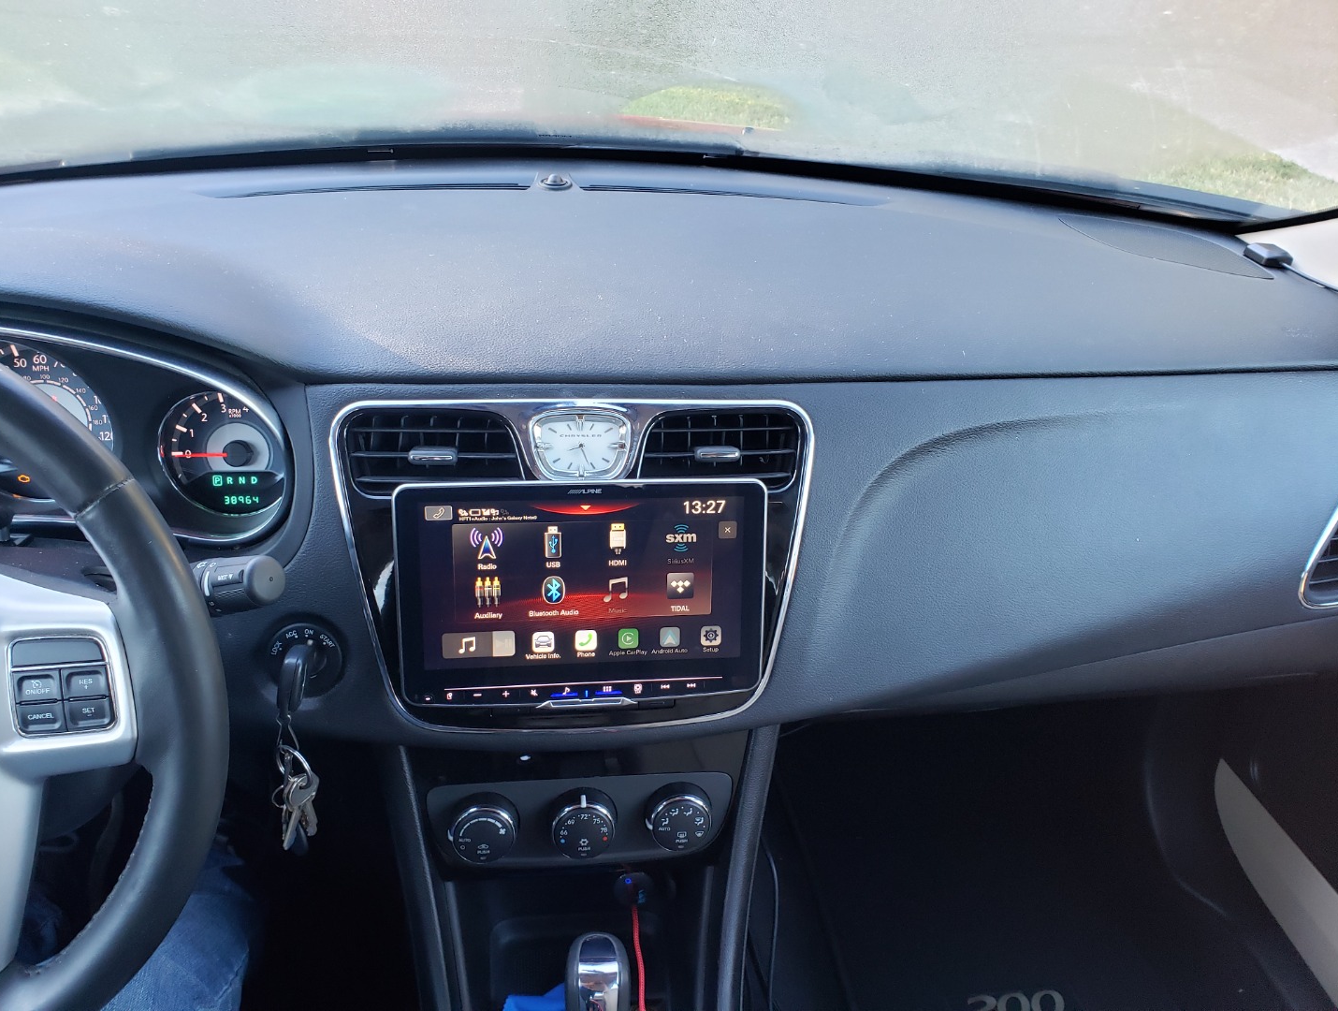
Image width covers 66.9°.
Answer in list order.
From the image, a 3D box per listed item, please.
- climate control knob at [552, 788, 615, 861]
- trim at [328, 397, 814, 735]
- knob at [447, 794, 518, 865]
[{"bbox_3d":[-0.062,0.234,0.742,0.046,0.046,0.022,-2,12,-6],"label":"climate control knob"},{"bbox_3d":[-0.058,0.046,0.671,0.305,0.241,0.035,-2,19,-6],"label":"trim"},{"bbox_3d":[-0.136,0.236,0.738,0.048,0.047,0.022,-2,12,-6],"label":"knob"}]

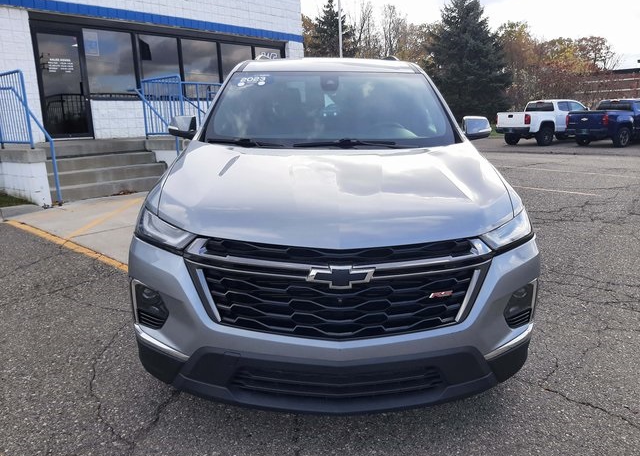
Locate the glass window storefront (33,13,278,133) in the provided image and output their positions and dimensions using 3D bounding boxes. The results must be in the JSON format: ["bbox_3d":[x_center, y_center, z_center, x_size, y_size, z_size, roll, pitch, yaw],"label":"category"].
[{"bbox_3d":[-3.333,-3.622,12.036,0.200,2.454,6.943,10,18,40],"label":"glass window storefront"}]

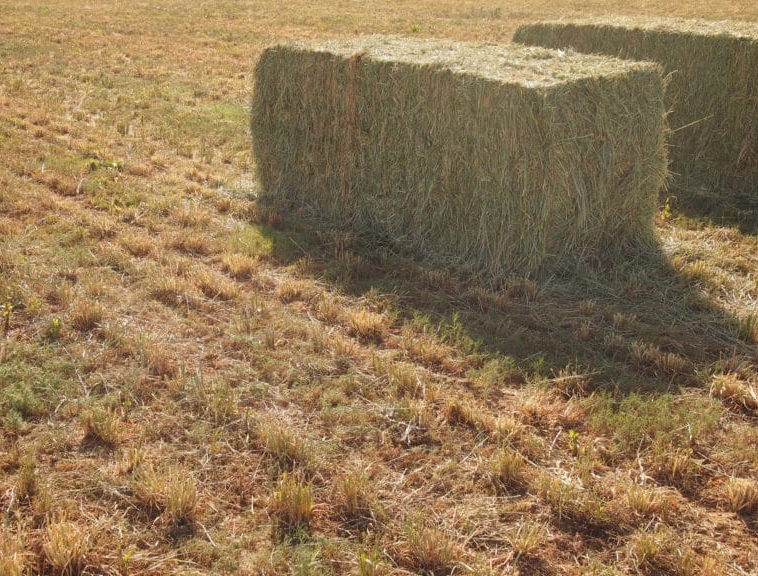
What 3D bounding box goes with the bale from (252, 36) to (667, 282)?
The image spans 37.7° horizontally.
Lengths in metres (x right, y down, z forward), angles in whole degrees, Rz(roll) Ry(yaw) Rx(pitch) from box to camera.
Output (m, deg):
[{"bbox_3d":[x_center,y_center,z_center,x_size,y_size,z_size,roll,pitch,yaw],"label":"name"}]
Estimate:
[{"bbox_3d":[0.374,-0.820,6.143,0.933,0.890,2.099,-17,25,-40],"label":"bale"}]

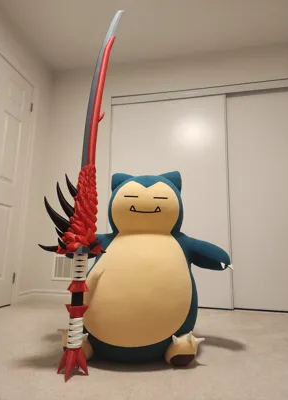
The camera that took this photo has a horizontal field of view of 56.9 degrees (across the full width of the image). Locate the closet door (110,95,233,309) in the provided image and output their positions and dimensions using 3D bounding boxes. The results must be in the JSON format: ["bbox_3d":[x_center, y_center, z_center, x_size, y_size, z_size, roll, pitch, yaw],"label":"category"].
[{"bbox_3d":[0.208,-0.041,2.570,1.176,1.995,0.045,-1,-11,12],"label":"closet door"}]

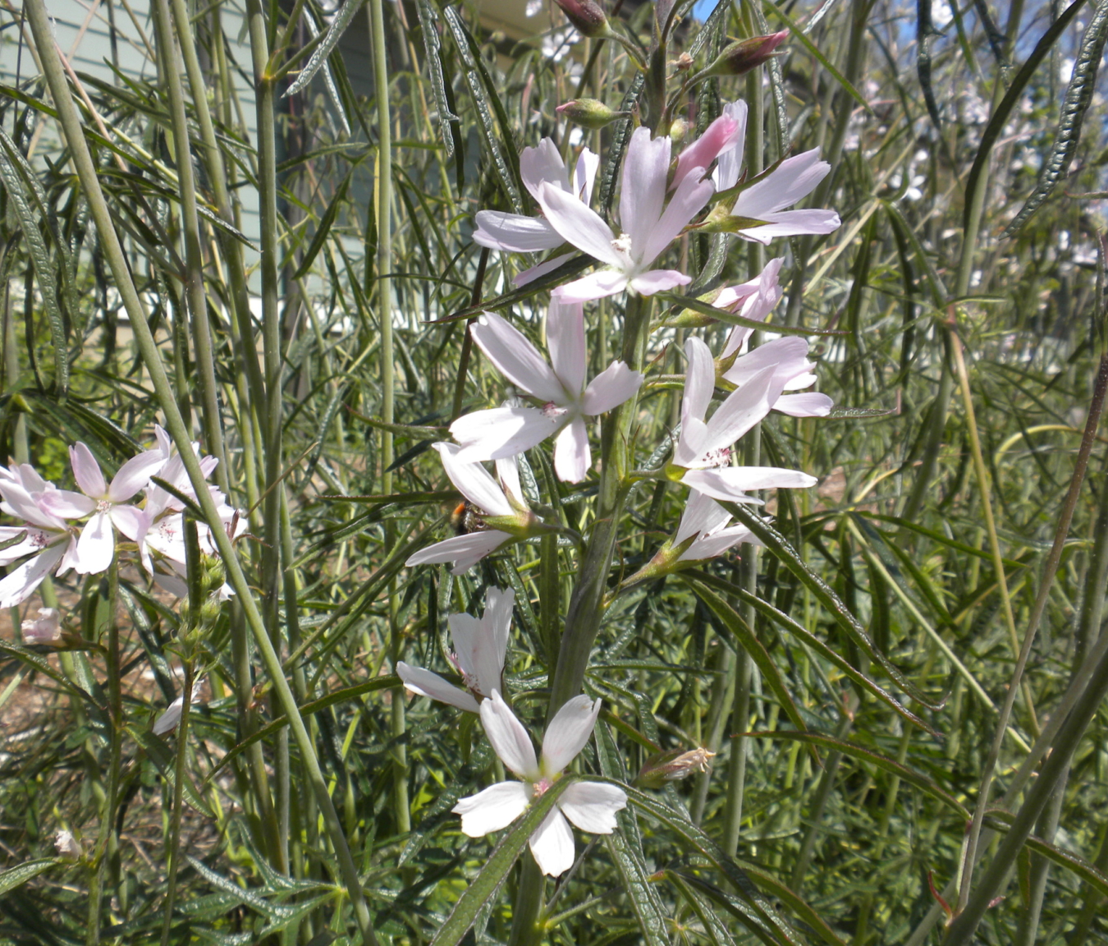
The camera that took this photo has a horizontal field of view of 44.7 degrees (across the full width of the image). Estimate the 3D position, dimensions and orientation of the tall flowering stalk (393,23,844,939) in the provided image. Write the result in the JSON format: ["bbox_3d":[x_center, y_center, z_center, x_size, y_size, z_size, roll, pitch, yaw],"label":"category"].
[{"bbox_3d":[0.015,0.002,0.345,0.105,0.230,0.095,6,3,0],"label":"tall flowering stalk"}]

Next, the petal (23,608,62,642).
[{"bbox_3d":[-0.182,0.054,0.480,0.013,0.012,0.013,-3,3,-24],"label":"petal"}]

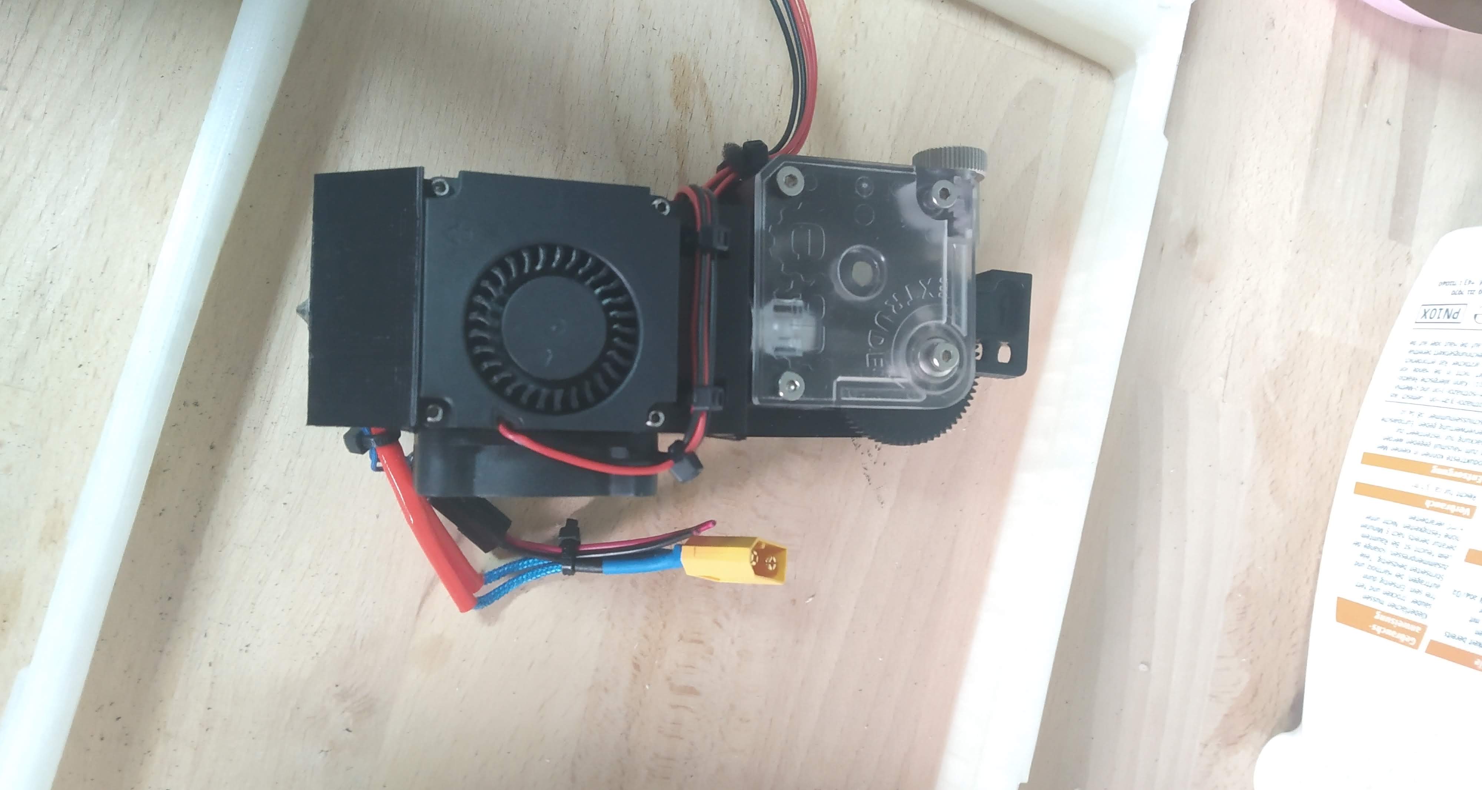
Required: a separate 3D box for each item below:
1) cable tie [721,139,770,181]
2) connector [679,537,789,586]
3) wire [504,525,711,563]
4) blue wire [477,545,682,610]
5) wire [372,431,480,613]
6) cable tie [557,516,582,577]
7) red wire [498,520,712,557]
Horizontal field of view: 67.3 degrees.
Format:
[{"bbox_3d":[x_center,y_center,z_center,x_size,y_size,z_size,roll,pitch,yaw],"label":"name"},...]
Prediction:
[{"bbox_3d":[0.001,-0.050,0.236,0.009,0.007,0.008,0,86,-8],"label":"cable tie"},{"bbox_3d":[-0.001,0.036,0.240,0.017,0.016,0.008,-3,73,30],"label":"connector"},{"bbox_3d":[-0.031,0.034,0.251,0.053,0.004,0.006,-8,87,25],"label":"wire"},{"bbox_3d":[-0.037,0.041,0.257,0.053,0.010,0.009,-13,88,21],"label":"blue wire"},{"bbox_3d":[-0.071,0.027,0.253,0.008,0.010,0.049,-23,120,-9],"label":"wire"},{"bbox_3d":[-0.039,0.034,0.254,0.005,0.007,0.013,0,86,-8],"label":"cable tie"},{"bbox_3d":[-0.030,0.032,0.250,0.055,0.004,0.006,-7,86,25],"label":"red wire"}]

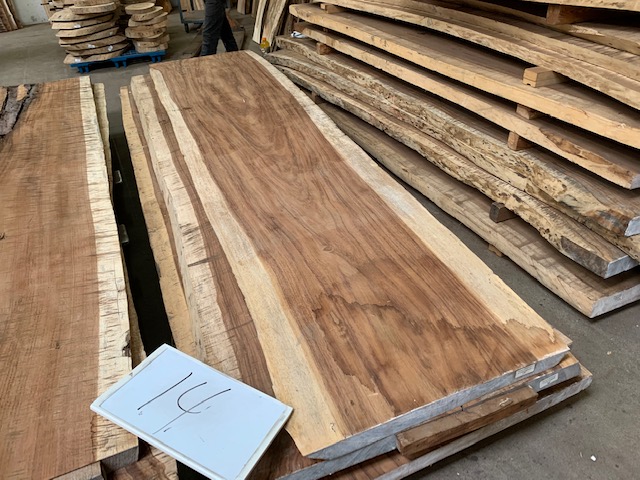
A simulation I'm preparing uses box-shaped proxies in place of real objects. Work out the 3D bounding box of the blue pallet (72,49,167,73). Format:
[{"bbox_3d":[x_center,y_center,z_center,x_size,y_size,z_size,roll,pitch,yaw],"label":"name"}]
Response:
[{"bbox_3d":[-2.668,-2.519,6.562,1.180,0.135,0.980,-11,35,-9],"label":"blue pallet"}]

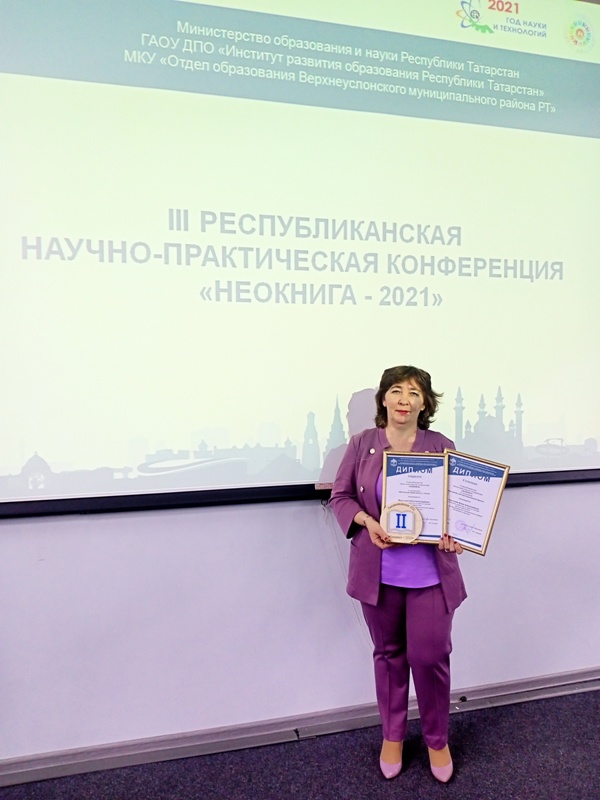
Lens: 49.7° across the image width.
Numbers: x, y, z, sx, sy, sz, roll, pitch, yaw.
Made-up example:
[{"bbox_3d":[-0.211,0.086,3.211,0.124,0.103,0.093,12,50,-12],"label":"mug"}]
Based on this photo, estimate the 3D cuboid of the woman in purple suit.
[{"bbox_3d":[0.387,0.645,2.540,0.530,1.580,0.410,0,1,8],"label":"woman in purple suit"}]

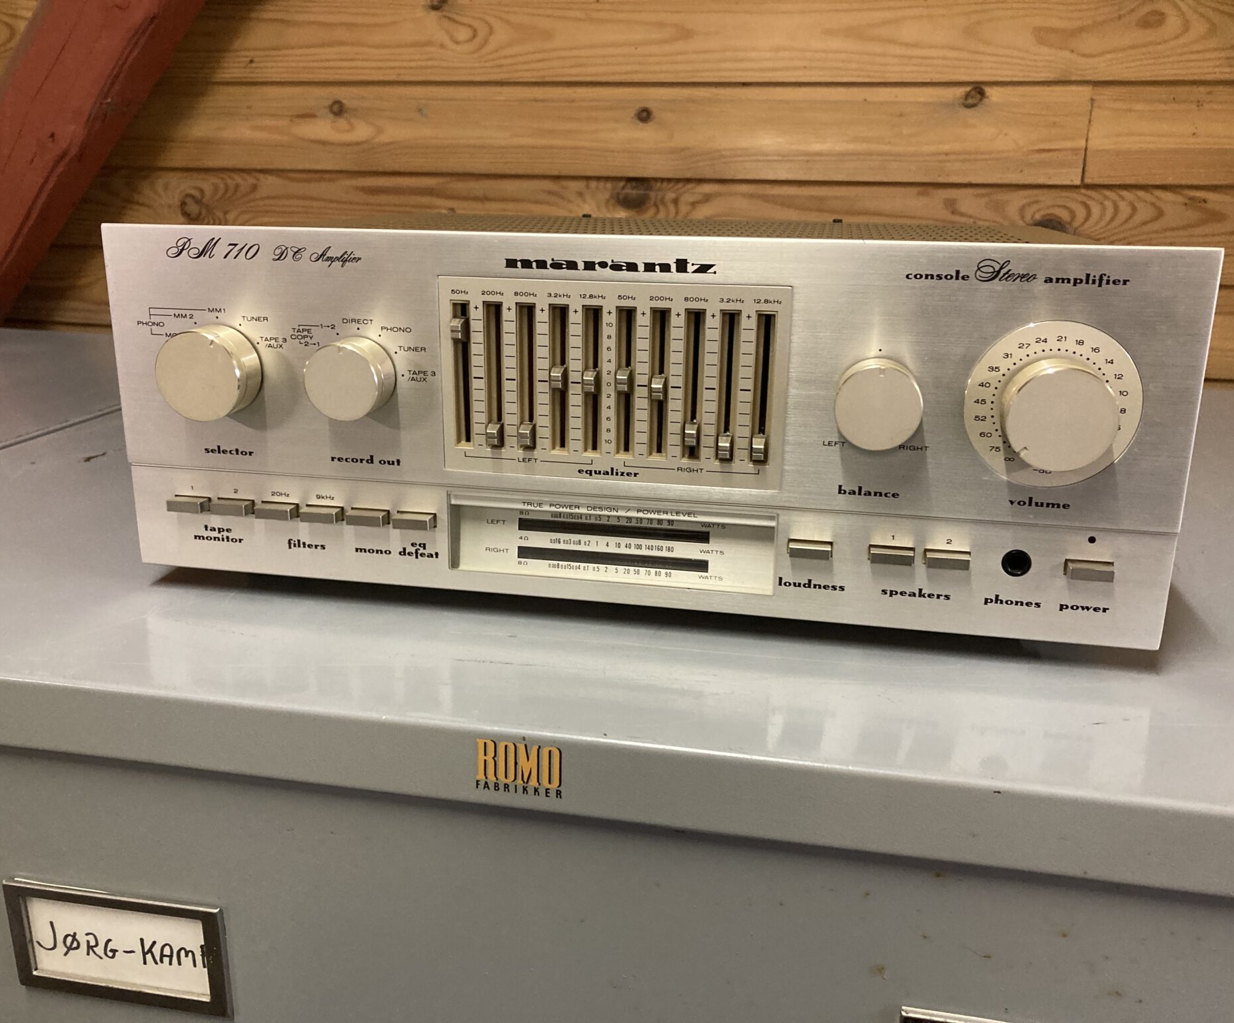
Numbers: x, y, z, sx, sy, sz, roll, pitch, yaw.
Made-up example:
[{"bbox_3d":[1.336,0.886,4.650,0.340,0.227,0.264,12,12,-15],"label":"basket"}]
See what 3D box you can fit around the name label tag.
[{"bbox_3d":[-0.196,0.173,0.436,0.094,0.048,0.005,4,17,11],"label":"name label tag"}]

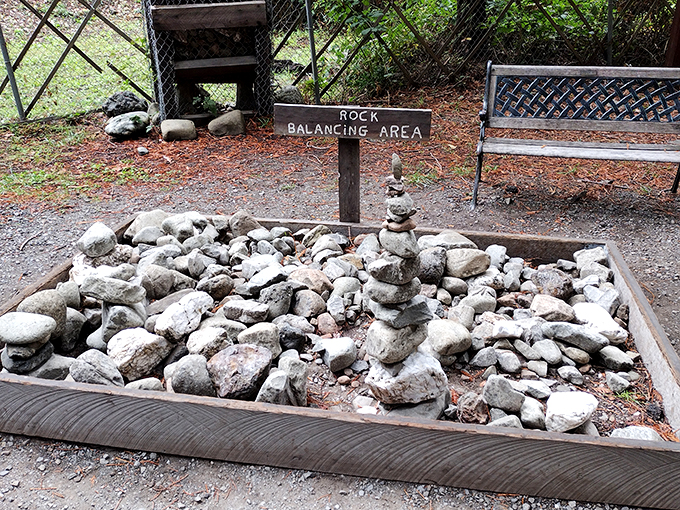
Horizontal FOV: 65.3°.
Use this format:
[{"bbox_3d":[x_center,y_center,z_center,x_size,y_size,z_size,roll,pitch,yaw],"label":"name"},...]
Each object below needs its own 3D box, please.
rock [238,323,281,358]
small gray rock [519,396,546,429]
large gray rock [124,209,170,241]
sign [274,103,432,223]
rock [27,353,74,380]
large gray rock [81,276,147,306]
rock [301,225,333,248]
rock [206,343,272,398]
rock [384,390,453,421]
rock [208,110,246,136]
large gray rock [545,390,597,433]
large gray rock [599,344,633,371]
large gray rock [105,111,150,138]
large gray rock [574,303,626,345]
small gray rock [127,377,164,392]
[{"bbox_3d":[-0.276,0.298,1.827,0.150,0.128,0.120,0,27,0],"label":"rock"},{"bbox_3d":[0.575,0.472,1.575,0.075,0.106,0.082,0,27,0],"label":"small gray rock"},{"bbox_3d":[-0.937,-0.144,2.588,0.224,0.152,0.145,4,27,7],"label":"large gray rock"},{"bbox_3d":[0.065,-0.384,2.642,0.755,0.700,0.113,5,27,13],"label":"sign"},{"bbox_3d":[-0.942,0.379,1.734,0.156,0.090,0.125,3,27,5],"label":"rock"},{"bbox_3d":[-0.838,0.127,1.962,0.250,0.084,0.152,3,27,11],"label":"large gray rock"},{"bbox_3d":[-0.117,-0.091,2.760,0.150,0.115,0.100,-12,29,-18],"label":"rock"},{"bbox_3d":[-0.331,0.384,1.746,0.211,0.139,0.165,-4,26,-6],"label":"rock"},{"bbox_3d":[0.231,0.460,1.622,0.205,0.110,0.165,3,27,9],"label":"rock"},{"bbox_3d":[-1.059,-1.238,4.994,0.360,0.210,0.260,-7,27,-10],"label":"rock"},{"bbox_3d":[0.674,0.460,1.544,0.152,0.106,0.130,0,27,0],"label":"large gray rock"},{"bbox_3d":[0.938,0.347,1.796,0.080,0.068,0.120,-20,32,-33],"label":"large gray rock"},{"bbox_3d":[-2.031,-1.247,5.069,0.430,0.220,0.300,-12,28,-19],"label":"large gray rock"},{"bbox_3d":[1.002,0.265,2.048,0.135,0.120,0.220,-23,34,-35],"label":"large gray rock"},{"bbox_3d":[-0.608,0.430,1.658,0.128,0.082,0.096,4,27,7],"label":"small gray rock"}]

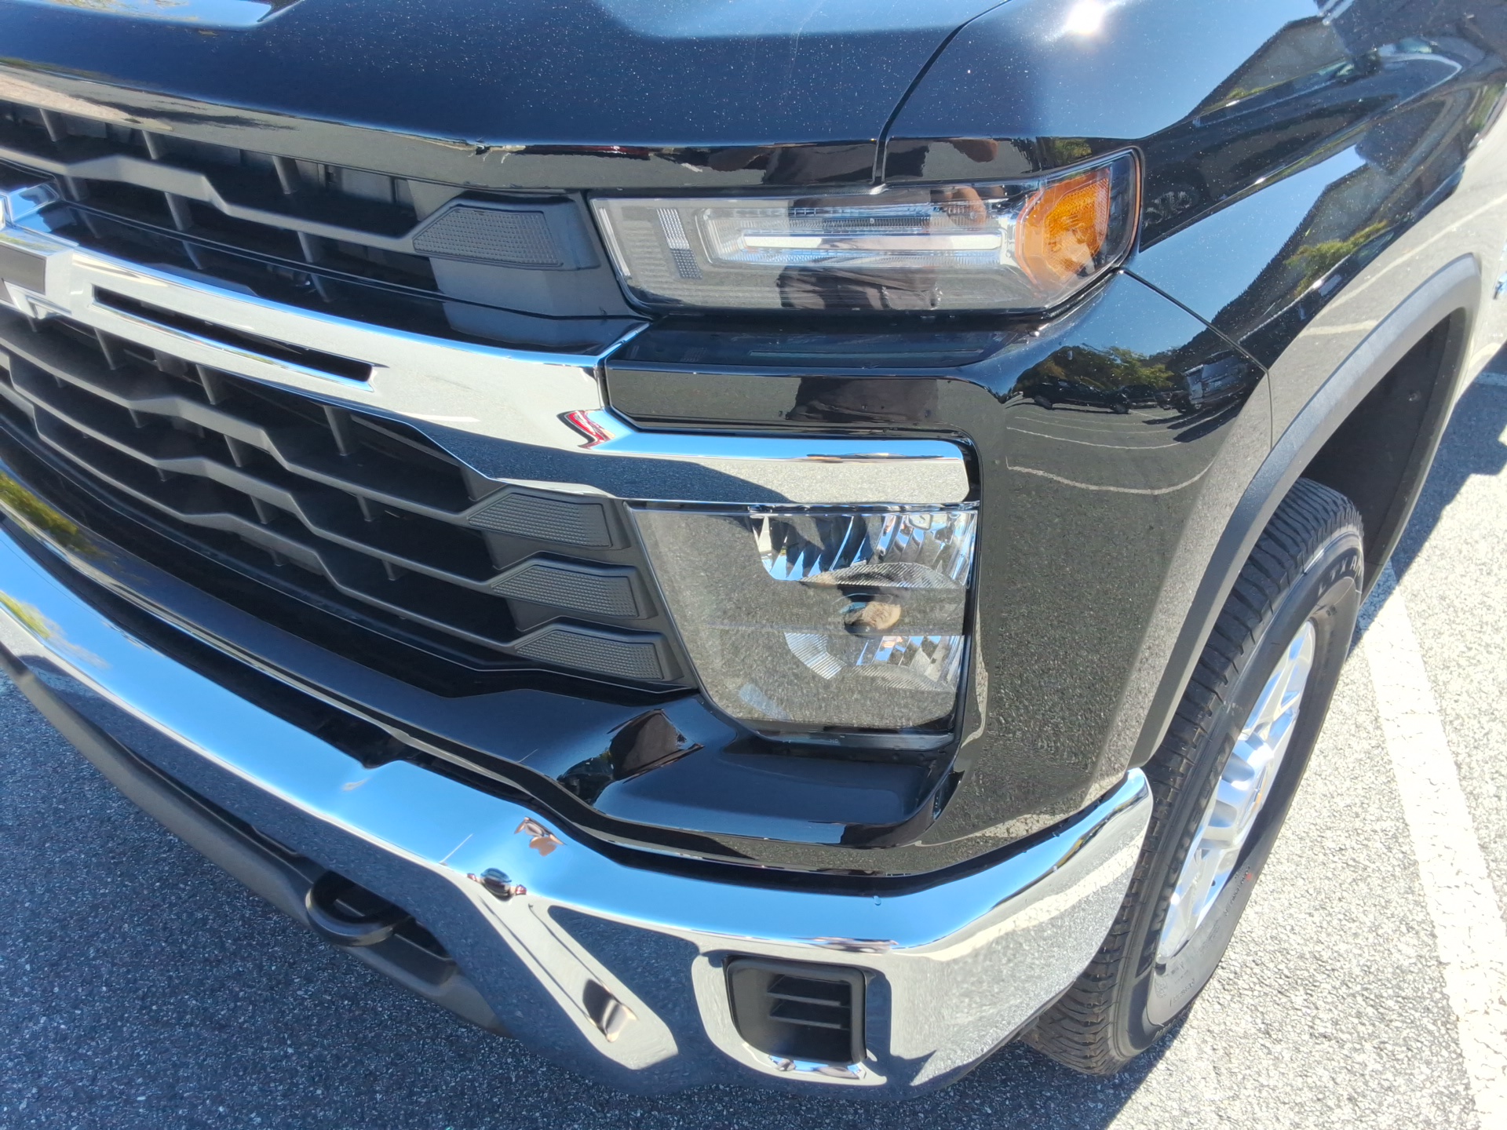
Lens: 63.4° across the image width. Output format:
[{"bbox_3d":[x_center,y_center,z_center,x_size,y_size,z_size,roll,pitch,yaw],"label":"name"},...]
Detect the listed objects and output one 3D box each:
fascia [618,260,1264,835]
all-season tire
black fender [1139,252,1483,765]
[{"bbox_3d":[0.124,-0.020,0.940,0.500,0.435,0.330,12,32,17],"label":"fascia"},{"bbox_3d":[0.539,0.256,1.650,0.275,0.820,0.826,24,37,34],"label":"all-season tire"},{"bbox_3d":[0.629,-0.059,1.358,0.110,0.585,1.140,24,37,34],"label":"black fender"}]

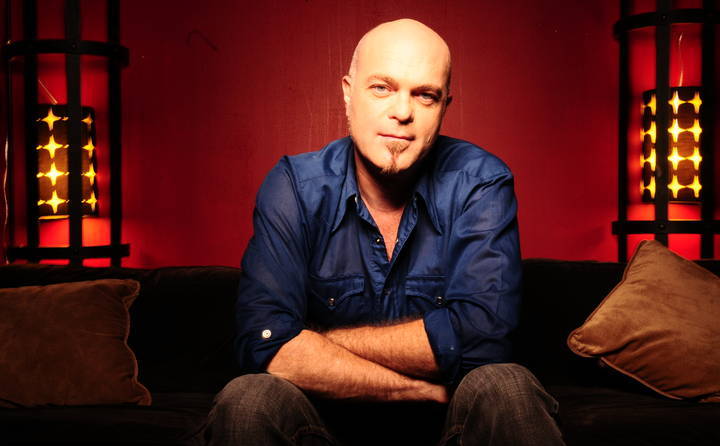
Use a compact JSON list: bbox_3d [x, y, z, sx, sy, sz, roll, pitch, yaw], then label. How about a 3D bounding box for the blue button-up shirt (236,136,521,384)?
[{"bbox_3d":[0.033,0.075,1.420,0.450,0.370,0.320,0,0,-2],"label":"blue button-up shirt"}]

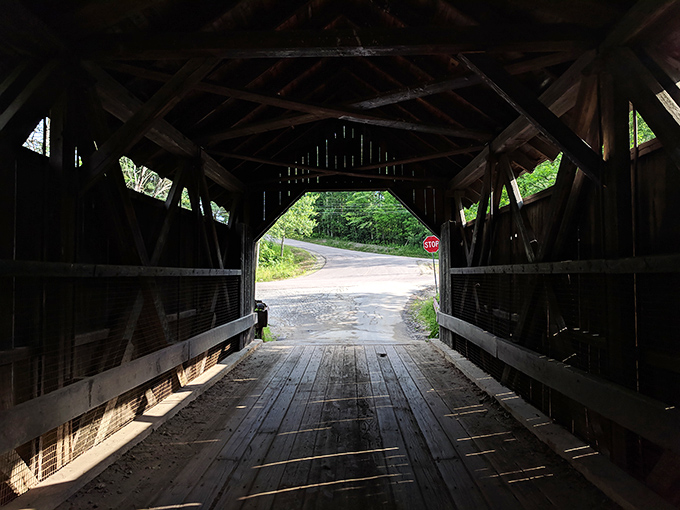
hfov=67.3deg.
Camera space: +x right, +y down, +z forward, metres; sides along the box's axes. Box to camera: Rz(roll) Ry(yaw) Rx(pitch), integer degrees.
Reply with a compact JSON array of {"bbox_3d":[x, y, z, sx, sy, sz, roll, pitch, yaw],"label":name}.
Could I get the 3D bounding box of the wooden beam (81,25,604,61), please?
[{"bbox_3d":[0.019,-1.873,4.517,4.750,0.158,0.168,-1,-2,1],"label":"wooden beam"}]

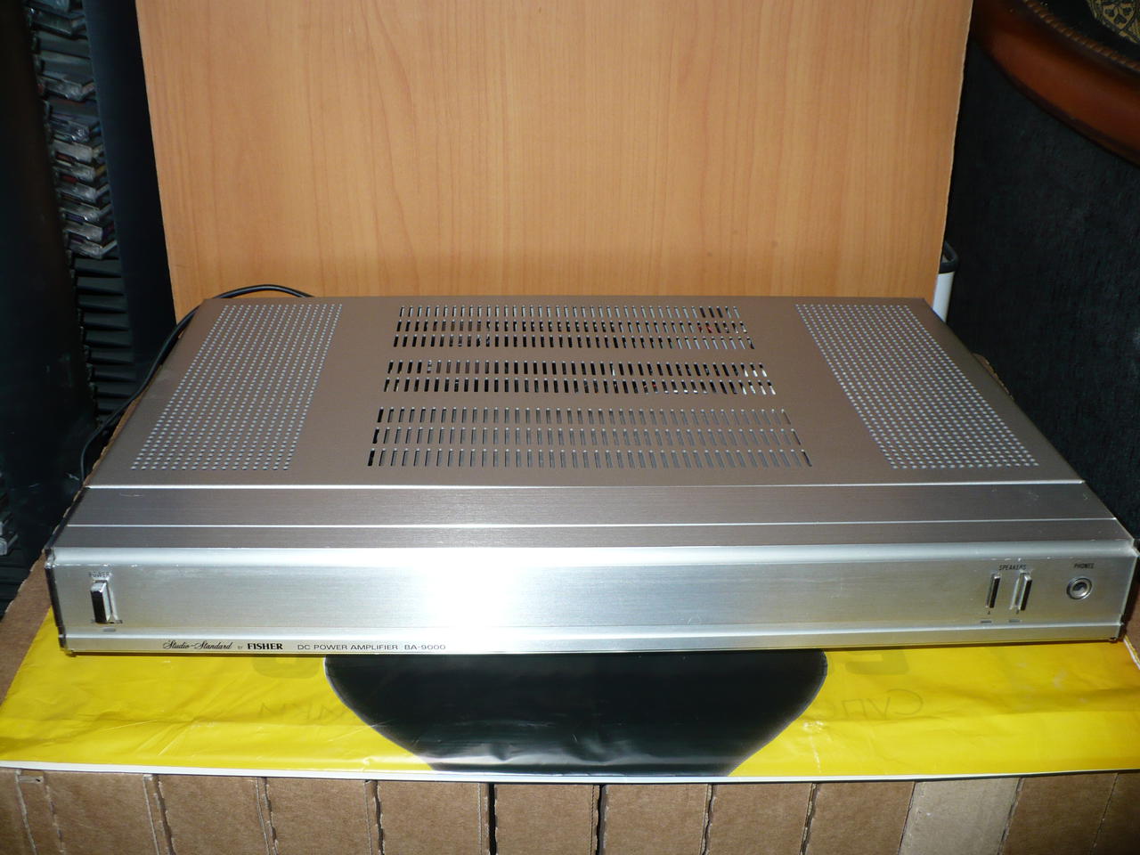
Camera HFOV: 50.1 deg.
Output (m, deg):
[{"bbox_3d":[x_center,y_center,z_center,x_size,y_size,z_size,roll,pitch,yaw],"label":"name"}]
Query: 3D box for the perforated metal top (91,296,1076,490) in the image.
[{"bbox_3d":[0.006,-0.023,0.636,0.436,0.008,0.233,0,26,-3],"label":"perforated metal top"}]

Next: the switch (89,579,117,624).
[{"bbox_3d":[-0.184,0.069,0.480,0.005,0.017,0.006,0,26,-3],"label":"switch"}]

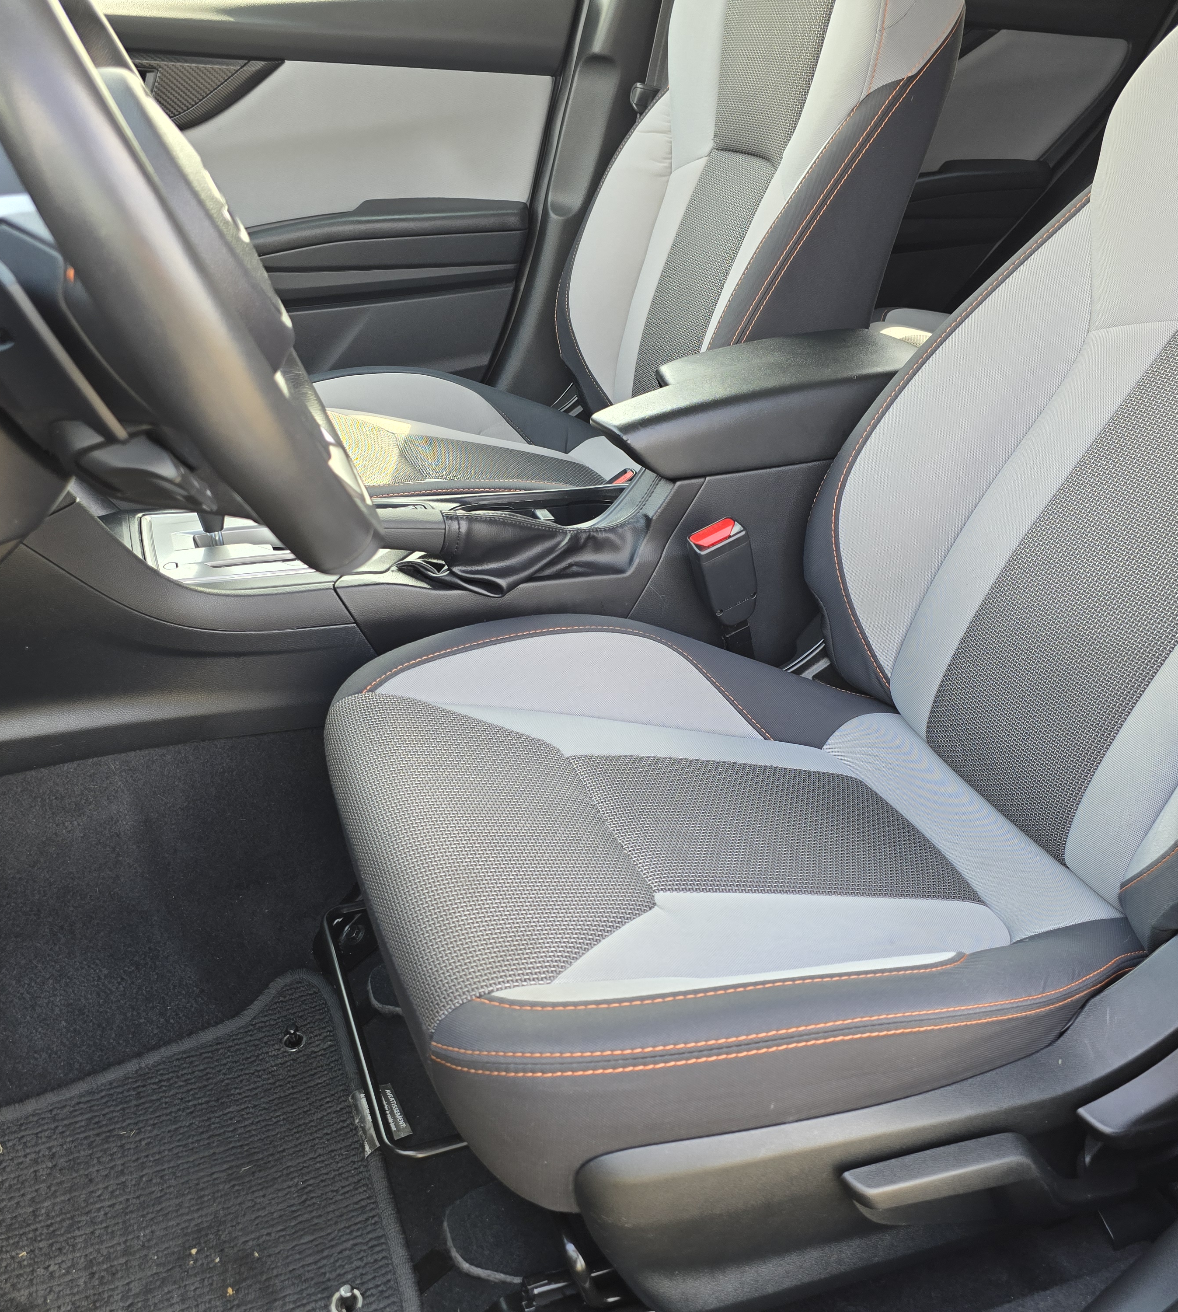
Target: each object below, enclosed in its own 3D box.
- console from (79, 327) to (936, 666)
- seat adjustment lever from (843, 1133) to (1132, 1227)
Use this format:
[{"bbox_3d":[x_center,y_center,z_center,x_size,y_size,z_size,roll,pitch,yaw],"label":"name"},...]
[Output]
[{"bbox_3d":[-0.032,-0.114,1.014,0.720,0.270,0.225,-9,31,-18],"label":"console"},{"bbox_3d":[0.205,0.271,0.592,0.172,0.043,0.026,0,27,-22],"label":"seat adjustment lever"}]

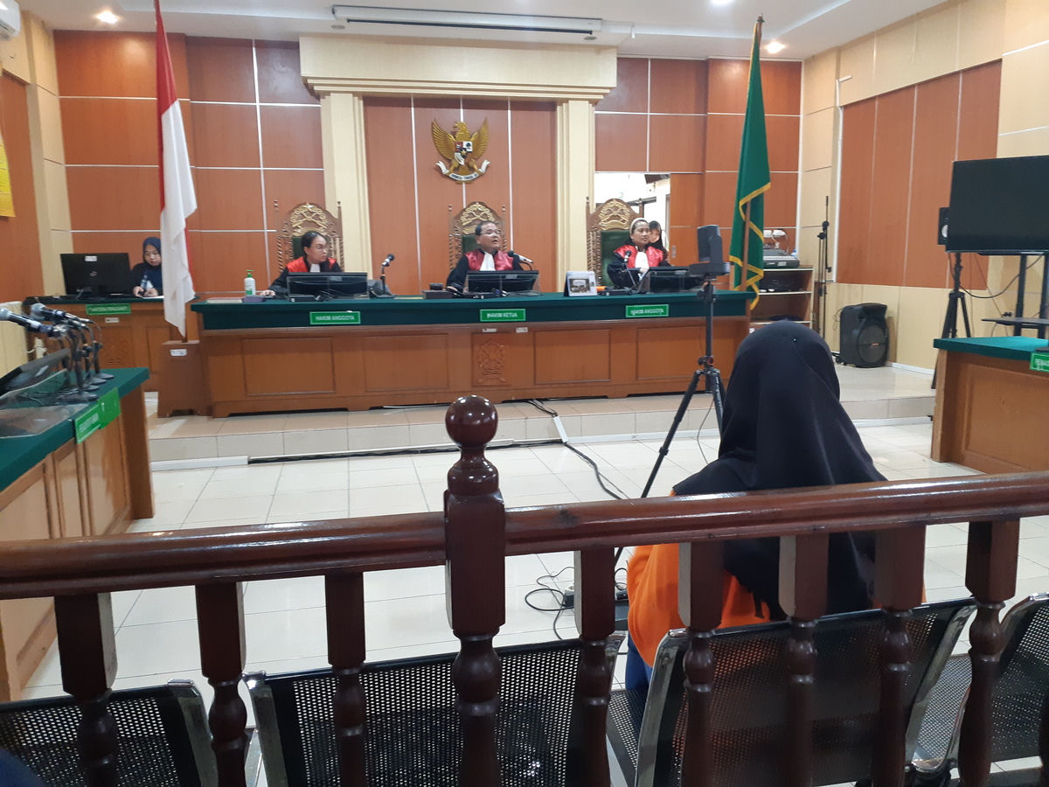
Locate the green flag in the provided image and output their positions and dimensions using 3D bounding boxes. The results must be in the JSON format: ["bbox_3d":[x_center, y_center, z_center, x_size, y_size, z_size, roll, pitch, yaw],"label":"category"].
[{"bbox_3d":[1.843,-1.877,6.432,0.300,2.260,0.250,-3,10,-12],"label":"green flag"}]

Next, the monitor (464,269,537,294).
[{"bbox_3d":[-0.186,-0.891,6.322,0.560,0.290,0.070,-3,50,-12],"label":"monitor"}]

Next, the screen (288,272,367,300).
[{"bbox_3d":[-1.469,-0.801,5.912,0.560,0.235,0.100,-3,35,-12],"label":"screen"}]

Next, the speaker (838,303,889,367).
[{"bbox_3d":[3.211,-0.552,7.469,0.360,0.600,0.340,-2,10,-9],"label":"speaker"}]

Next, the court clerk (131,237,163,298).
[{"bbox_3d":[-3.180,-0.698,6.809,0.520,1.296,0.650,-4,10,-17],"label":"court clerk"}]

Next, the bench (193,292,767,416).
[{"bbox_3d":[-0.293,-0.369,6.211,4.155,0.776,0.860,-3,10,-12],"label":"bench"}]

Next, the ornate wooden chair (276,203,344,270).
[{"bbox_3d":[-1.780,-0.817,6.598,0.610,1.567,0.640,-3,10,-12],"label":"ornate wooden chair"}]

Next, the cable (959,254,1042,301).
[{"bbox_3d":[3.564,-0.874,5.900,0.560,0.330,0.180,5,12,30],"label":"cable"}]

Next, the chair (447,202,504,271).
[{"bbox_3d":[-0.367,-0.889,6.907,0.600,1.567,0.640,-3,10,-12],"label":"chair"}]

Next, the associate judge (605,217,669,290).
[{"bbox_3d":[1.031,-0.843,7.014,0.580,1.404,0.720,0,10,1],"label":"associate judge"}]

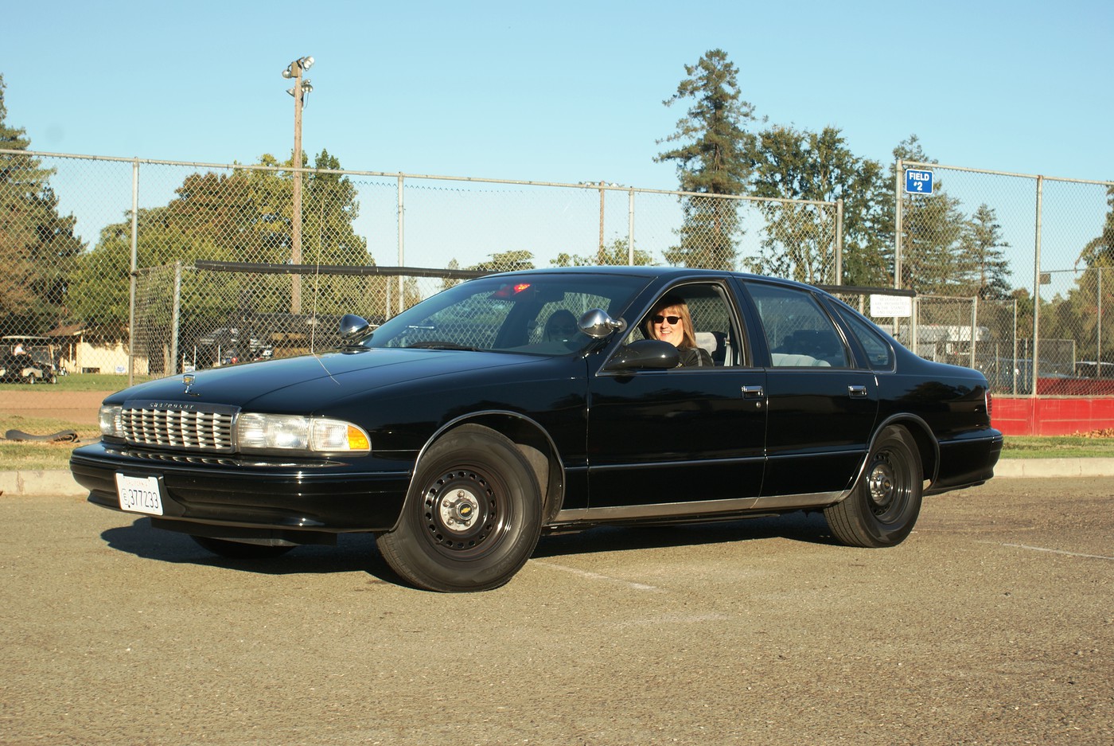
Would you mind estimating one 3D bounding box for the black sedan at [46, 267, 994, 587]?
[{"bbox_3d":[0.230,0.178,8.280,2.000,1.415,5.430,1,1,44],"label":"black sedan"}]

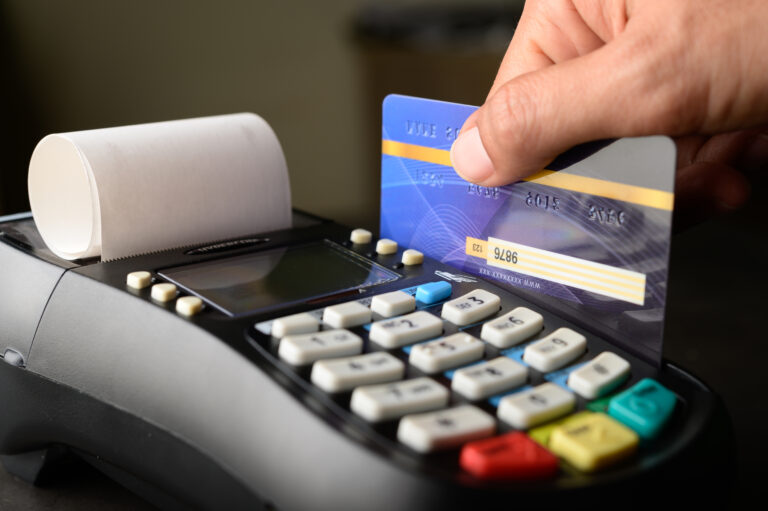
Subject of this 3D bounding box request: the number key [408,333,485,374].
[{"bbox_3d":[0.013,0.019,0.257,0.016,0.004,0.007,-10,27,-38],"label":"number key"}]

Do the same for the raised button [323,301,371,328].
[{"bbox_3d":[-0.008,0.013,0.280,0.010,0.003,0.006,-11,27,-42],"label":"raised button"}]

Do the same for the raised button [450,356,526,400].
[{"bbox_3d":[0.021,0.024,0.249,0.016,0.004,0.007,-10,27,-38],"label":"raised button"}]

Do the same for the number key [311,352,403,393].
[{"bbox_3d":[-0.005,0.022,0.245,0.017,0.004,0.008,-6,25,-30],"label":"number key"}]

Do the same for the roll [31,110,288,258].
[{"bbox_3d":[-0.055,-0.018,0.320,0.058,0.030,0.032,-12,18,-43],"label":"roll"}]

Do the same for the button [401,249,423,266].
[{"bbox_3d":[0.007,0.000,0.324,0.006,0.002,0.004,-12,26,-40],"label":"button"}]

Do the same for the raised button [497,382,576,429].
[{"bbox_3d":[0.030,0.029,0.254,0.008,0.003,0.017,25,27,39],"label":"raised button"}]

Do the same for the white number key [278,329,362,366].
[{"bbox_3d":[-0.013,0.019,0.261,0.016,0.003,0.009,-5,24,-32],"label":"white number key"}]

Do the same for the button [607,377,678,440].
[{"bbox_3d":[0.050,0.029,0.244,0.009,0.004,0.015,21,25,32],"label":"button"}]

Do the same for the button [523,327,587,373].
[{"bbox_3d":[0.036,0.019,0.265,0.007,0.004,0.016,22,25,33],"label":"button"}]

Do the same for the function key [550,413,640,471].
[{"bbox_3d":[0.040,0.035,0.241,0.016,0.004,0.011,-12,31,-43],"label":"function key"}]

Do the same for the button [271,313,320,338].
[{"bbox_3d":[-0.019,0.015,0.275,0.011,0.003,0.005,-12,28,-40],"label":"button"}]

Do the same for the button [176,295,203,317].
[{"bbox_3d":[-0.043,0.010,0.281,0.006,0.002,0.004,-12,26,-40],"label":"button"}]

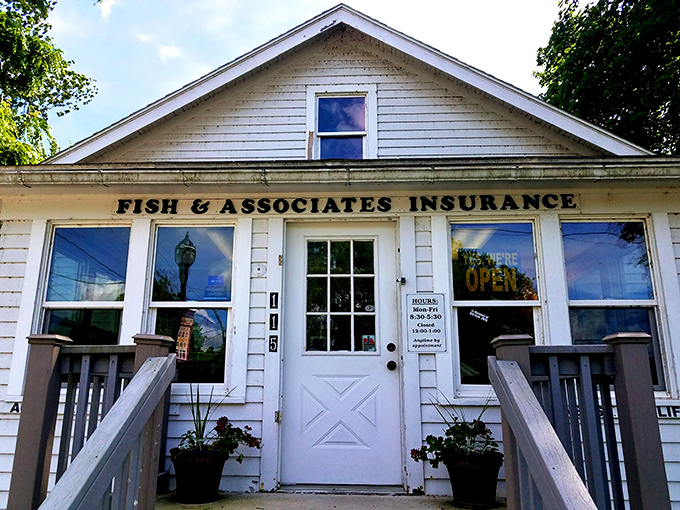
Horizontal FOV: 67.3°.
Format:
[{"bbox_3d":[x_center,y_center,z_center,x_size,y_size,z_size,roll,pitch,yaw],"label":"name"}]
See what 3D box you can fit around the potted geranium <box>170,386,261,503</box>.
[{"bbox_3d":[-0.895,1.342,3.667,0.660,0.780,0.450,0,-13,3],"label":"potted geranium"}]

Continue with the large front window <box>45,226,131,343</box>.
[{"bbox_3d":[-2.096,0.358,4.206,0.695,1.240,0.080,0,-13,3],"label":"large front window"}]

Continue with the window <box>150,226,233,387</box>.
[{"bbox_3d":[-1.210,0.390,4.156,0.690,1.320,0.080,0,-13,3],"label":"window"}]

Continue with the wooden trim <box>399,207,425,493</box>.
[{"bbox_3d":[0.551,0.706,3.947,0.126,2.100,0.035,0,-13,3],"label":"wooden trim"}]

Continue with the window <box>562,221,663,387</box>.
[{"bbox_3d":[2.124,0.364,4.001,0.685,1.320,0.080,0,-13,3],"label":"window"}]

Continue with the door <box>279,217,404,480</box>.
[{"bbox_3d":[0.013,0.724,4.023,0.915,2.030,0.050,0,-13,3],"label":"door"}]

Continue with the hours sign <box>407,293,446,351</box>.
[{"bbox_3d":[0.674,0.528,3.968,0.302,0.455,0.020,0,-13,3],"label":"hours sign"}]

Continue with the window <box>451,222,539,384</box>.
[{"bbox_3d":[1.235,0.371,4.042,0.685,1.320,0.080,0,-13,3],"label":"window"}]

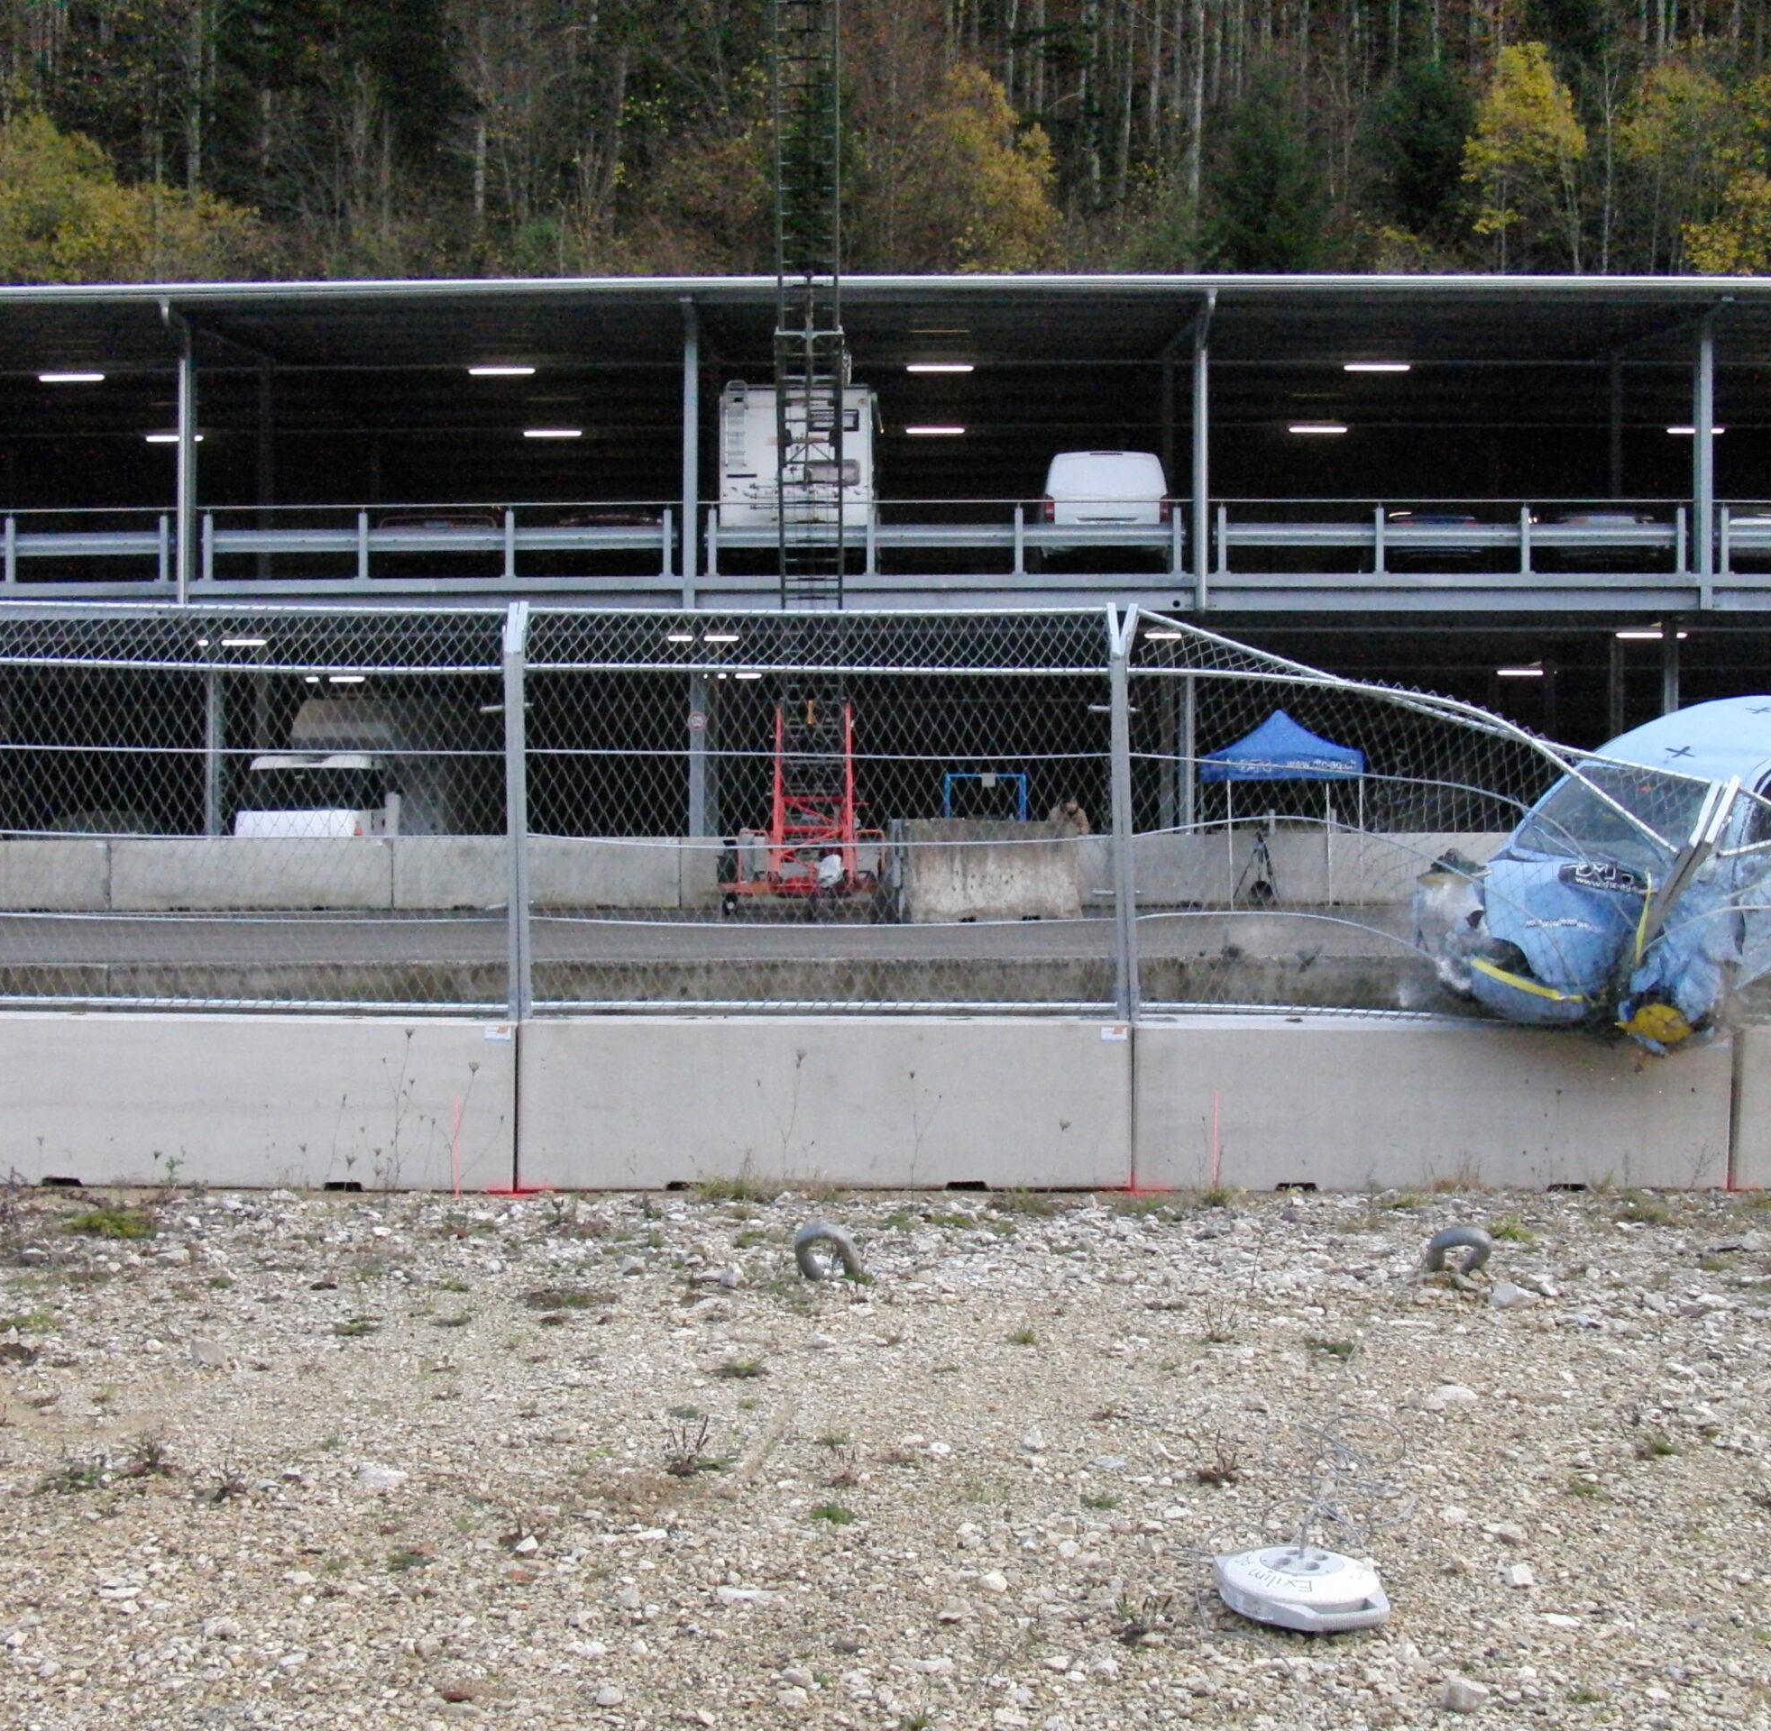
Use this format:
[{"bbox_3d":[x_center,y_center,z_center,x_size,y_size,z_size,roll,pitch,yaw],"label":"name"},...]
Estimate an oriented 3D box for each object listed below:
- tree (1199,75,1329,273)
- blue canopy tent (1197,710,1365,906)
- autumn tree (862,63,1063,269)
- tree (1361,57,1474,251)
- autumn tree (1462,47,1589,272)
[{"bbox_3d":[11.860,-21.200,75.000,4.100,7.000,4.000,0,1,0],"label":"tree"},{"bbox_3d":[5.300,-0.755,32.200,1.850,2.650,1.850,0,1,-3],"label":"blue canopy tent"},{"bbox_3d":[2.280,-21.400,75.000,6.100,7.500,5.500,0,1,0],"label":"autumn tree"},{"bbox_3d":[17.290,-22.900,78.000,3.800,6.900,3.700,0,1,0],"label":"tree"},{"bbox_3d":[19.980,-21.600,75.000,3.900,8.200,3.800,0,1,0],"label":"autumn tree"}]

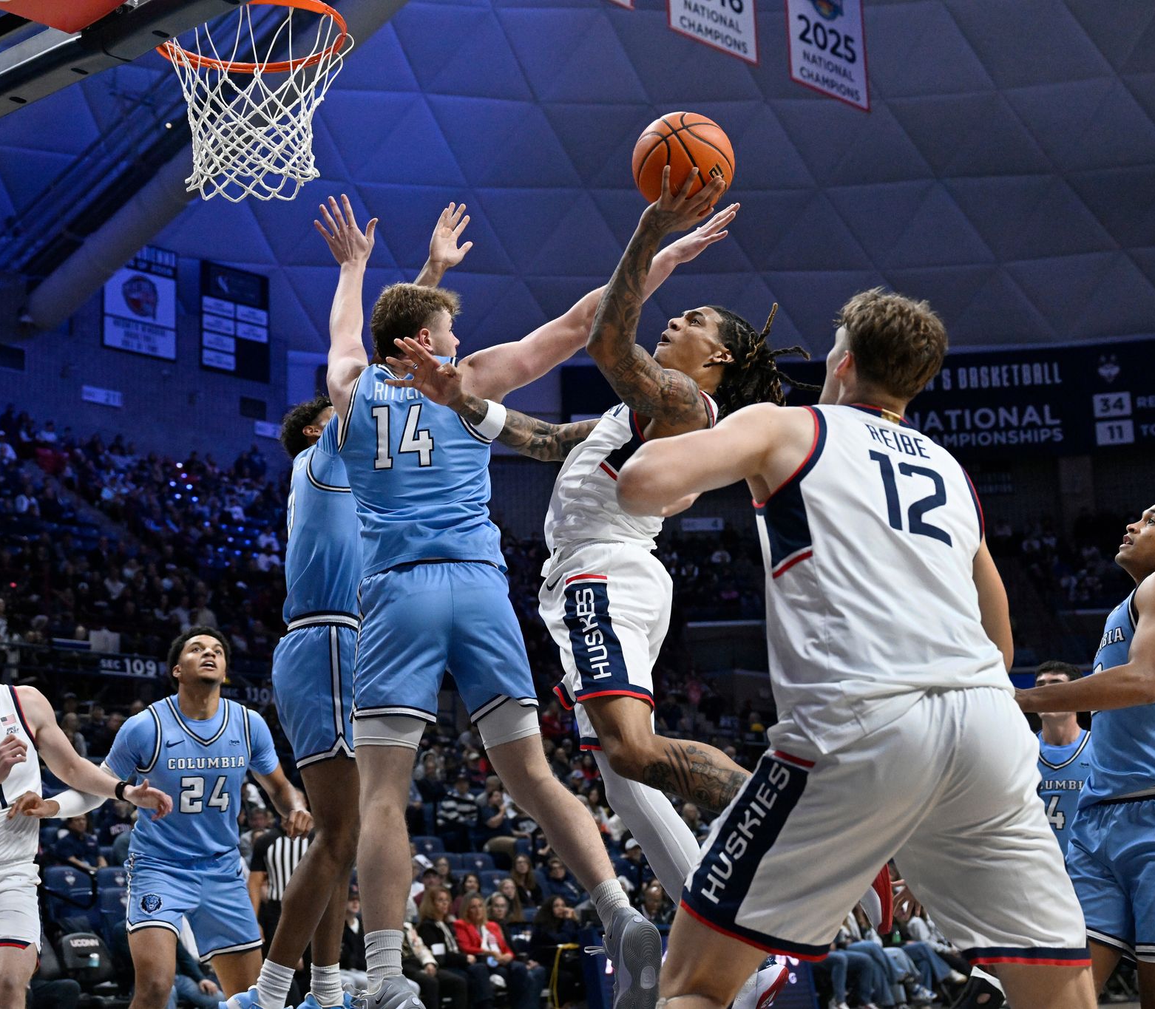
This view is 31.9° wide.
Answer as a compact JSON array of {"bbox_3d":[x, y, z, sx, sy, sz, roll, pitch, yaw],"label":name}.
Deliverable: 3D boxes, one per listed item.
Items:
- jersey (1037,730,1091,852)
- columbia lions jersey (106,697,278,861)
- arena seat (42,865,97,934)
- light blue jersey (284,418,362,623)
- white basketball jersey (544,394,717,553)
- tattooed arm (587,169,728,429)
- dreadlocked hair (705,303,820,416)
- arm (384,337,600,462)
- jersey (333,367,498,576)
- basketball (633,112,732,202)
[{"bbox_3d":[1.647,1.031,6.950,0.480,0.570,0.280,-5,-12,16],"label":"jersey"},{"bbox_3d":[-1.234,0.877,6.450,0.520,0.550,0.290,2,-6,-18],"label":"columbia lions jersey"},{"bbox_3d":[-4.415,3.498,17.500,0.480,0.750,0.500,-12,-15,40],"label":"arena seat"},{"bbox_3d":[-0.713,0.051,5.750,0.290,0.570,0.430,3,-12,-22],"label":"light blue jersey"},{"bbox_3d":[0.122,-0.075,4.920,0.280,0.490,0.390,22,-13,5],"label":"white basketball jersey"},{"bbox_3d":[0.184,-0.474,4.650,0.320,0.610,0.260,0,-12,-11],"label":"tattooed arm"},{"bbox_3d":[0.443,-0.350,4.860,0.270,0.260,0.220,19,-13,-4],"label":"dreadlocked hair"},{"bbox_3d":[-0.192,-0.257,4.920,0.600,0.210,0.200,16,-17,-17],"label":"arm"},{"bbox_3d":[-0.412,-0.093,5.270,0.410,0.550,0.280,-11,-12,15],"label":"jersey"},{"bbox_3d":[0.249,-0.800,4.720,0.240,0.240,0.240,-2,-11,0],"label":"basketball"}]

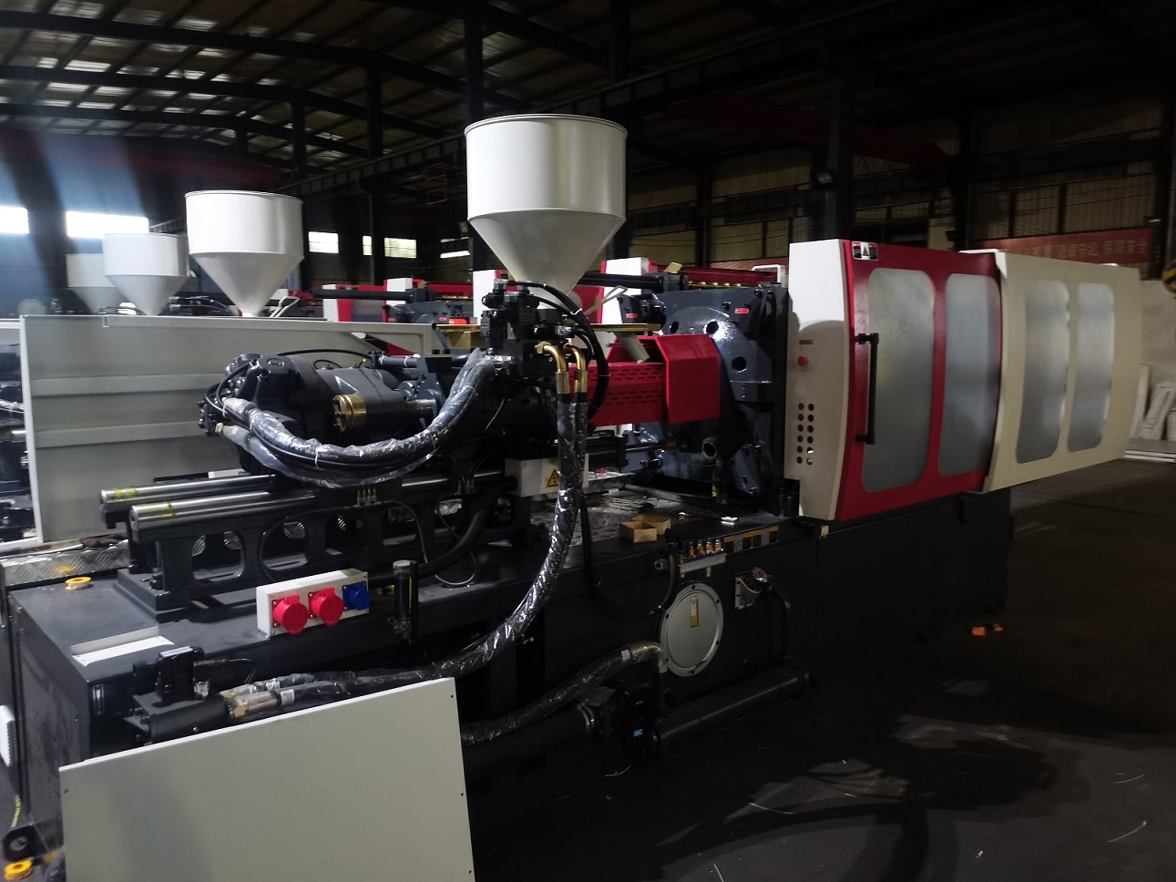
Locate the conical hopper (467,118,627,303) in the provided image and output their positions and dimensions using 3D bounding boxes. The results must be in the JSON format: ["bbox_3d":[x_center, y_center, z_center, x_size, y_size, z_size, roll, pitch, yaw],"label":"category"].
[{"bbox_3d":[-0.164,-0.867,3.504,0.636,0.694,0.636,0,7,0],"label":"conical hopper"}]

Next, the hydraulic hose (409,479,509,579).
[{"bbox_3d":[-0.423,0.284,2.933,0.392,0.302,0.111,-6,10,-41],"label":"hydraulic hose"}]

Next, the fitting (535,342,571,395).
[{"bbox_3d":[-0.128,-0.263,3.207,0.050,0.188,0.141,-6,10,-41],"label":"fitting"}]

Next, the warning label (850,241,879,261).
[{"bbox_3d":[1.233,-0.843,3.925,0.196,0.076,0.004,-6,3,-41],"label":"warning label"}]

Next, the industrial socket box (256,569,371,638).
[{"bbox_3d":[-0.739,0.447,2.422,0.287,0.126,0.146,-6,10,-41],"label":"industrial socket box"}]

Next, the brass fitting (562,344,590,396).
[{"bbox_3d":[-0.063,-0.267,3.265,0.050,0.188,0.141,-6,10,-41],"label":"brass fitting"}]

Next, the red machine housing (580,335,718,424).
[{"bbox_3d":[0.168,-0.266,3.882,0.865,0.387,0.392,-6,10,-41],"label":"red machine housing"}]

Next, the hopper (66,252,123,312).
[{"bbox_3d":[-5.141,-1.615,9.350,0.636,0.694,0.636,-6,10,-41],"label":"hopper"}]

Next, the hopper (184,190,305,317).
[{"bbox_3d":[-2.061,-1.103,5.346,0.636,0.694,0.636,-6,10,-41],"label":"hopper"}]

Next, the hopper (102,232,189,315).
[{"bbox_3d":[-3.740,-1.379,7.509,0.636,0.694,0.636,-6,10,-41],"label":"hopper"}]

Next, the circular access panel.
[{"bbox_3d":[0.413,0.729,3.422,0.382,0.382,0.030,-6,10,-41],"label":"circular access panel"}]

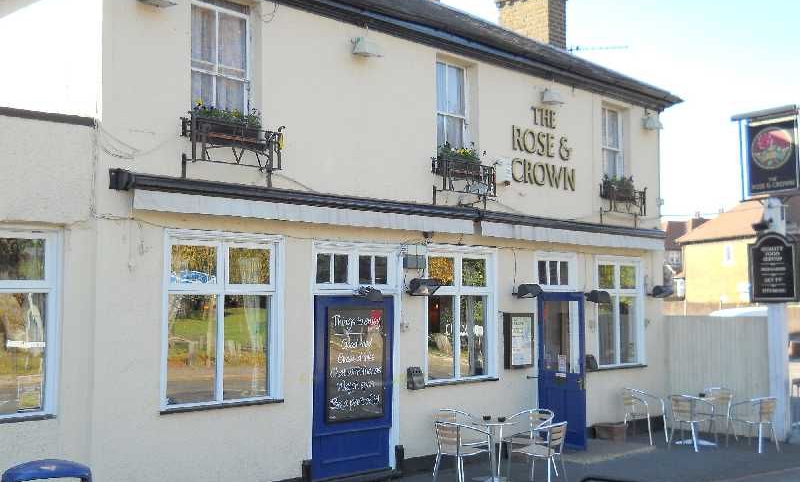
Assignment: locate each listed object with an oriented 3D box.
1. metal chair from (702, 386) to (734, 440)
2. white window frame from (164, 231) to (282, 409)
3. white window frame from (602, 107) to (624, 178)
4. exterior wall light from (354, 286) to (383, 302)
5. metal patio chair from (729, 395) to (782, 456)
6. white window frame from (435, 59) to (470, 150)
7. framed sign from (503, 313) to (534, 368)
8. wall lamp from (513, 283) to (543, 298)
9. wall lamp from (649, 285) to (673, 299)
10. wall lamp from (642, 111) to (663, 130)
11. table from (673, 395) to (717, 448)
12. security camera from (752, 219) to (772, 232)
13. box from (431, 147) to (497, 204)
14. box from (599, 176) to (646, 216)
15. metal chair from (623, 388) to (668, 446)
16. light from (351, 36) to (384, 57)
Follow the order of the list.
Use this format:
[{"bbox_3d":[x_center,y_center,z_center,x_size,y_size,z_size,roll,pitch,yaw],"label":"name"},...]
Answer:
[{"bbox_3d":[4.703,2.611,15.132,0.537,0.740,0.578,-2,-4,41],"label":"metal chair"},{"bbox_3d":[-1.714,0.768,10.032,0.130,1.700,1.515,-3,-5,42],"label":"white window frame"},{"bbox_3d":[3.373,-1.483,16.552,0.100,1.380,0.880,-3,-4,42],"label":"white window frame"},{"bbox_3d":[-0.359,0.584,10.868,0.294,0.172,0.233,-2,-4,41],"label":"exterior wall light"},{"bbox_3d":[4.910,2.543,14.100,0.550,0.730,0.530,-2,-4,35],"label":"metal patio chair"},{"bbox_3d":[0.582,-1.621,13.011,0.100,1.380,0.869,-3,-5,42],"label":"white window frame"},{"bbox_3d":[1.651,1.393,14.123,0.100,0.765,0.620,-3,-4,42],"label":"framed sign"},{"bbox_3d":[1.776,0.689,14.152,0.300,0.195,0.290,-3,-4,42],"label":"wall lamp"},{"bbox_3d":[4.196,0.811,16.327,0.260,0.190,0.390,-3,-5,42],"label":"wall lamp"},{"bbox_3d":[4.105,-1.930,16.476,0.220,0.240,0.290,-3,-5,42],"label":"wall lamp"},{"bbox_3d":[4.287,2.594,14.689,0.618,0.709,0.618,-2,-4,41],"label":"table"},{"bbox_3d":[5.329,-0.228,14.950,0.270,0.150,0.120,2,-4,-25],"label":"security camera"},{"bbox_3d":[0.790,-0.752,12.245,0.294,0.557,0.912,-2,-4,41],"label":"box"},{"bbox_3d":[3.574,-0.724,16.252,0.280,0.570,1.050,-3,-4,42],"label":"box"},{"bbox_3d":[3.568,2.585,14.930,0.578,0.740,0.527,-2,-4,41],"label":"metal chair"},{"bbox_3d":[-0.366,-2.119,10.991,0.284,0.203,0.253,-2,-4,41],"label":"light"}]

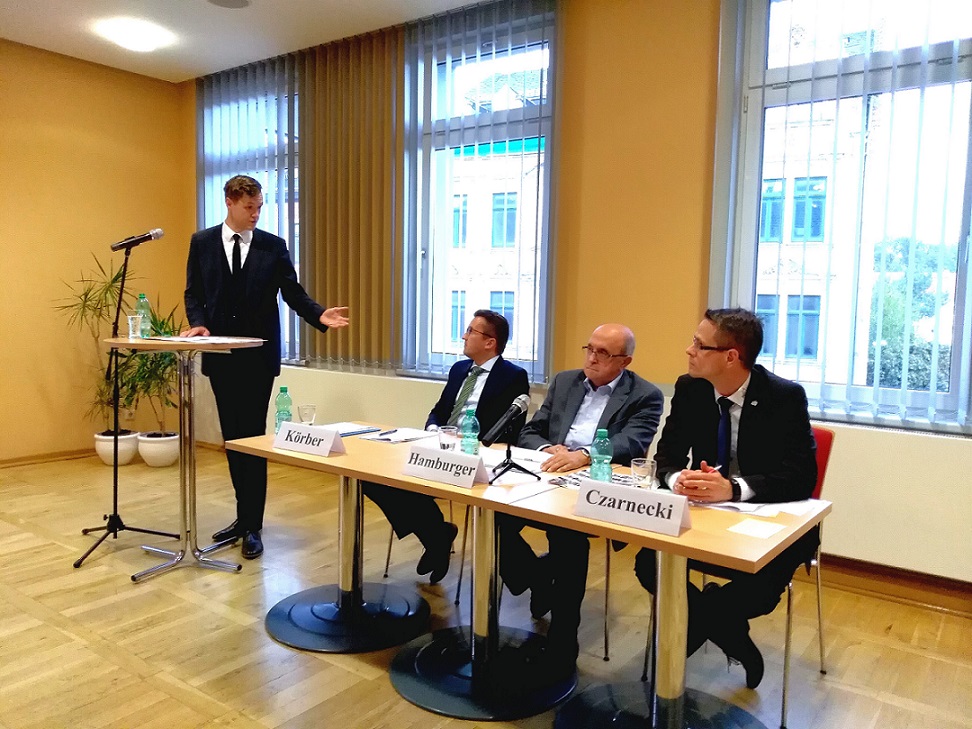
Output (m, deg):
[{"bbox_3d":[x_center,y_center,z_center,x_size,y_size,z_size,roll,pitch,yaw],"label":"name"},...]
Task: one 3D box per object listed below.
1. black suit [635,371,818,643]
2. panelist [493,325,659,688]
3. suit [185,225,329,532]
[{"bbox_3d":[0.795,0.513,2.432,0.570,1.020,0.660,5,6,43],"label":"black suit"},{"bbox_3d":[0.344,0.455,2.800,0.580,1.240,0.790,5,6,38],"label":"panelist"},{"bbox_3d":[-1.225,0.070,3.950,0.720,1.620,0.450,0,5,-10],"label":"suit"}]

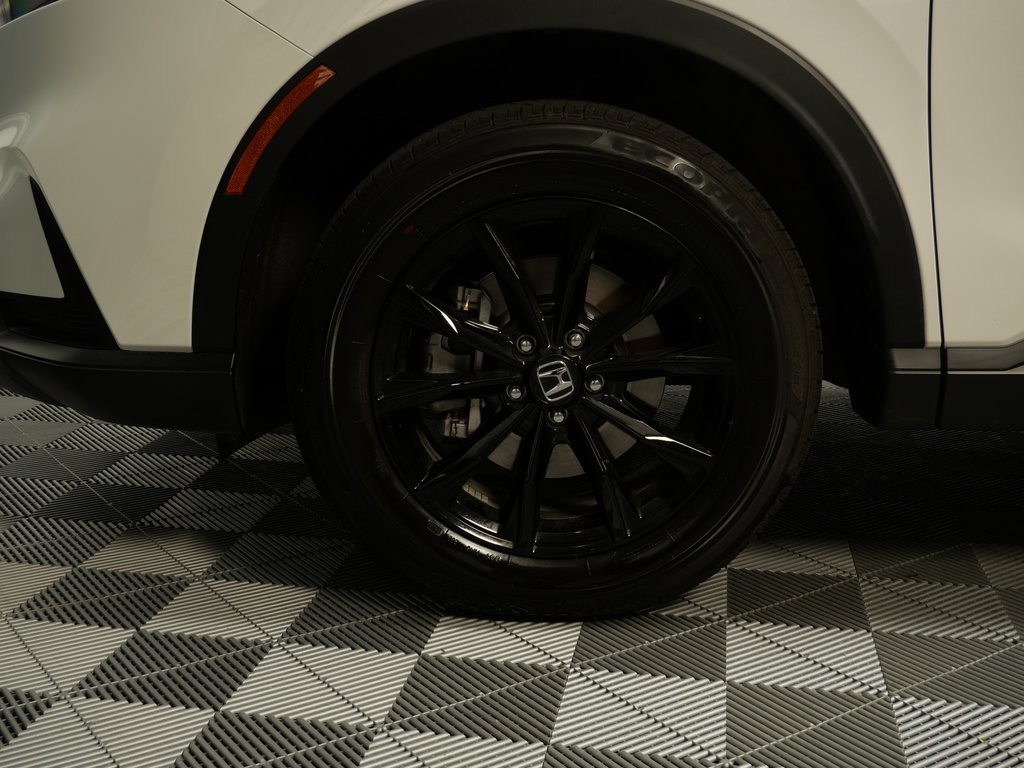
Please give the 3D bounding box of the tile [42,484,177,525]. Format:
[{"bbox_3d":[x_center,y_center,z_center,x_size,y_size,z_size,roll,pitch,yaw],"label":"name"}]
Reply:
[{"bbox_3d":[-0.738,0.227,2.169,0.201,0.020,0.199,3,13,9],"label":"tile"}]

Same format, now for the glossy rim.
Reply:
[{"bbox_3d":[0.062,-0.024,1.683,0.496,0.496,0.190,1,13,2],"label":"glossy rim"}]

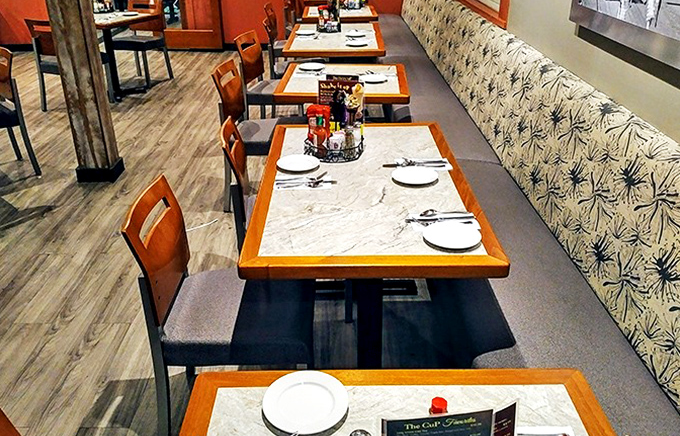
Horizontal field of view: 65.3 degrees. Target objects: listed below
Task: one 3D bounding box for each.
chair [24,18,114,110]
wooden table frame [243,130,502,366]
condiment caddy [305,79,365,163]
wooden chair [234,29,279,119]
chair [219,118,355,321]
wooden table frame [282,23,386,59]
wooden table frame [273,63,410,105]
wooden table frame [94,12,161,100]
[{"bbox_3d":[-2.506,-1.460,5.011,0.440,0.866,0.530,13,32,22],"label":"chair"},{"bbox_3d":[0.092,0.164,2.213,0.762,0.750,1.210,0,29,0],"label":"wooden table frame"},{"bbox_3d":[-0.024,-0.402,2.165,0.250,0.285,0.235,0,29,0],"label":"condiment caddy"},{"bbox_3d":[-0.487,-1.004,4.185,0.510,0.870,0.450,4,29,7],"label":"wooden chair"},{"bbox_3d":[-0.203,0.008,2.344,0.510,0.870,0.450,-2,29,-3],"label":"chair"},{"bbox_3d":[-0.036,-1.208,4.662,0.762,0.750,1.215,0,29,0],"label":"wooden table frame"},{"bbox_3d":[0.016,-0.534,3.449,0.765,0.755,0.765,0,29,0],"label":"wooden table frame"},{"bbox_3d":[-2.422,-1.745,5.656,0.765,0.755,0.765,11,31,19],"label":"wooden table frame"}]

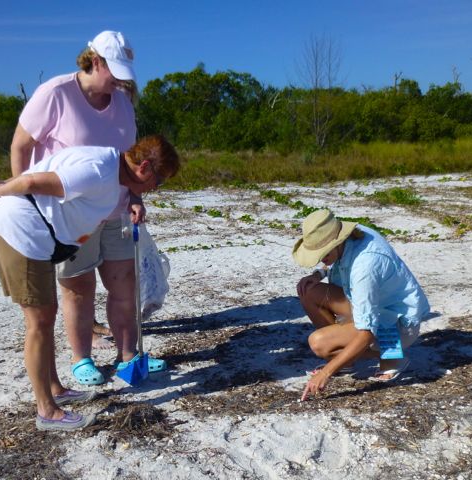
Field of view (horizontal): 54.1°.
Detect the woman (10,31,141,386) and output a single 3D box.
[{"bbox_3d":[-0.665,-0.075,2.192,0.430,1.620,0.540,12,19,38],"label":"woman"}]

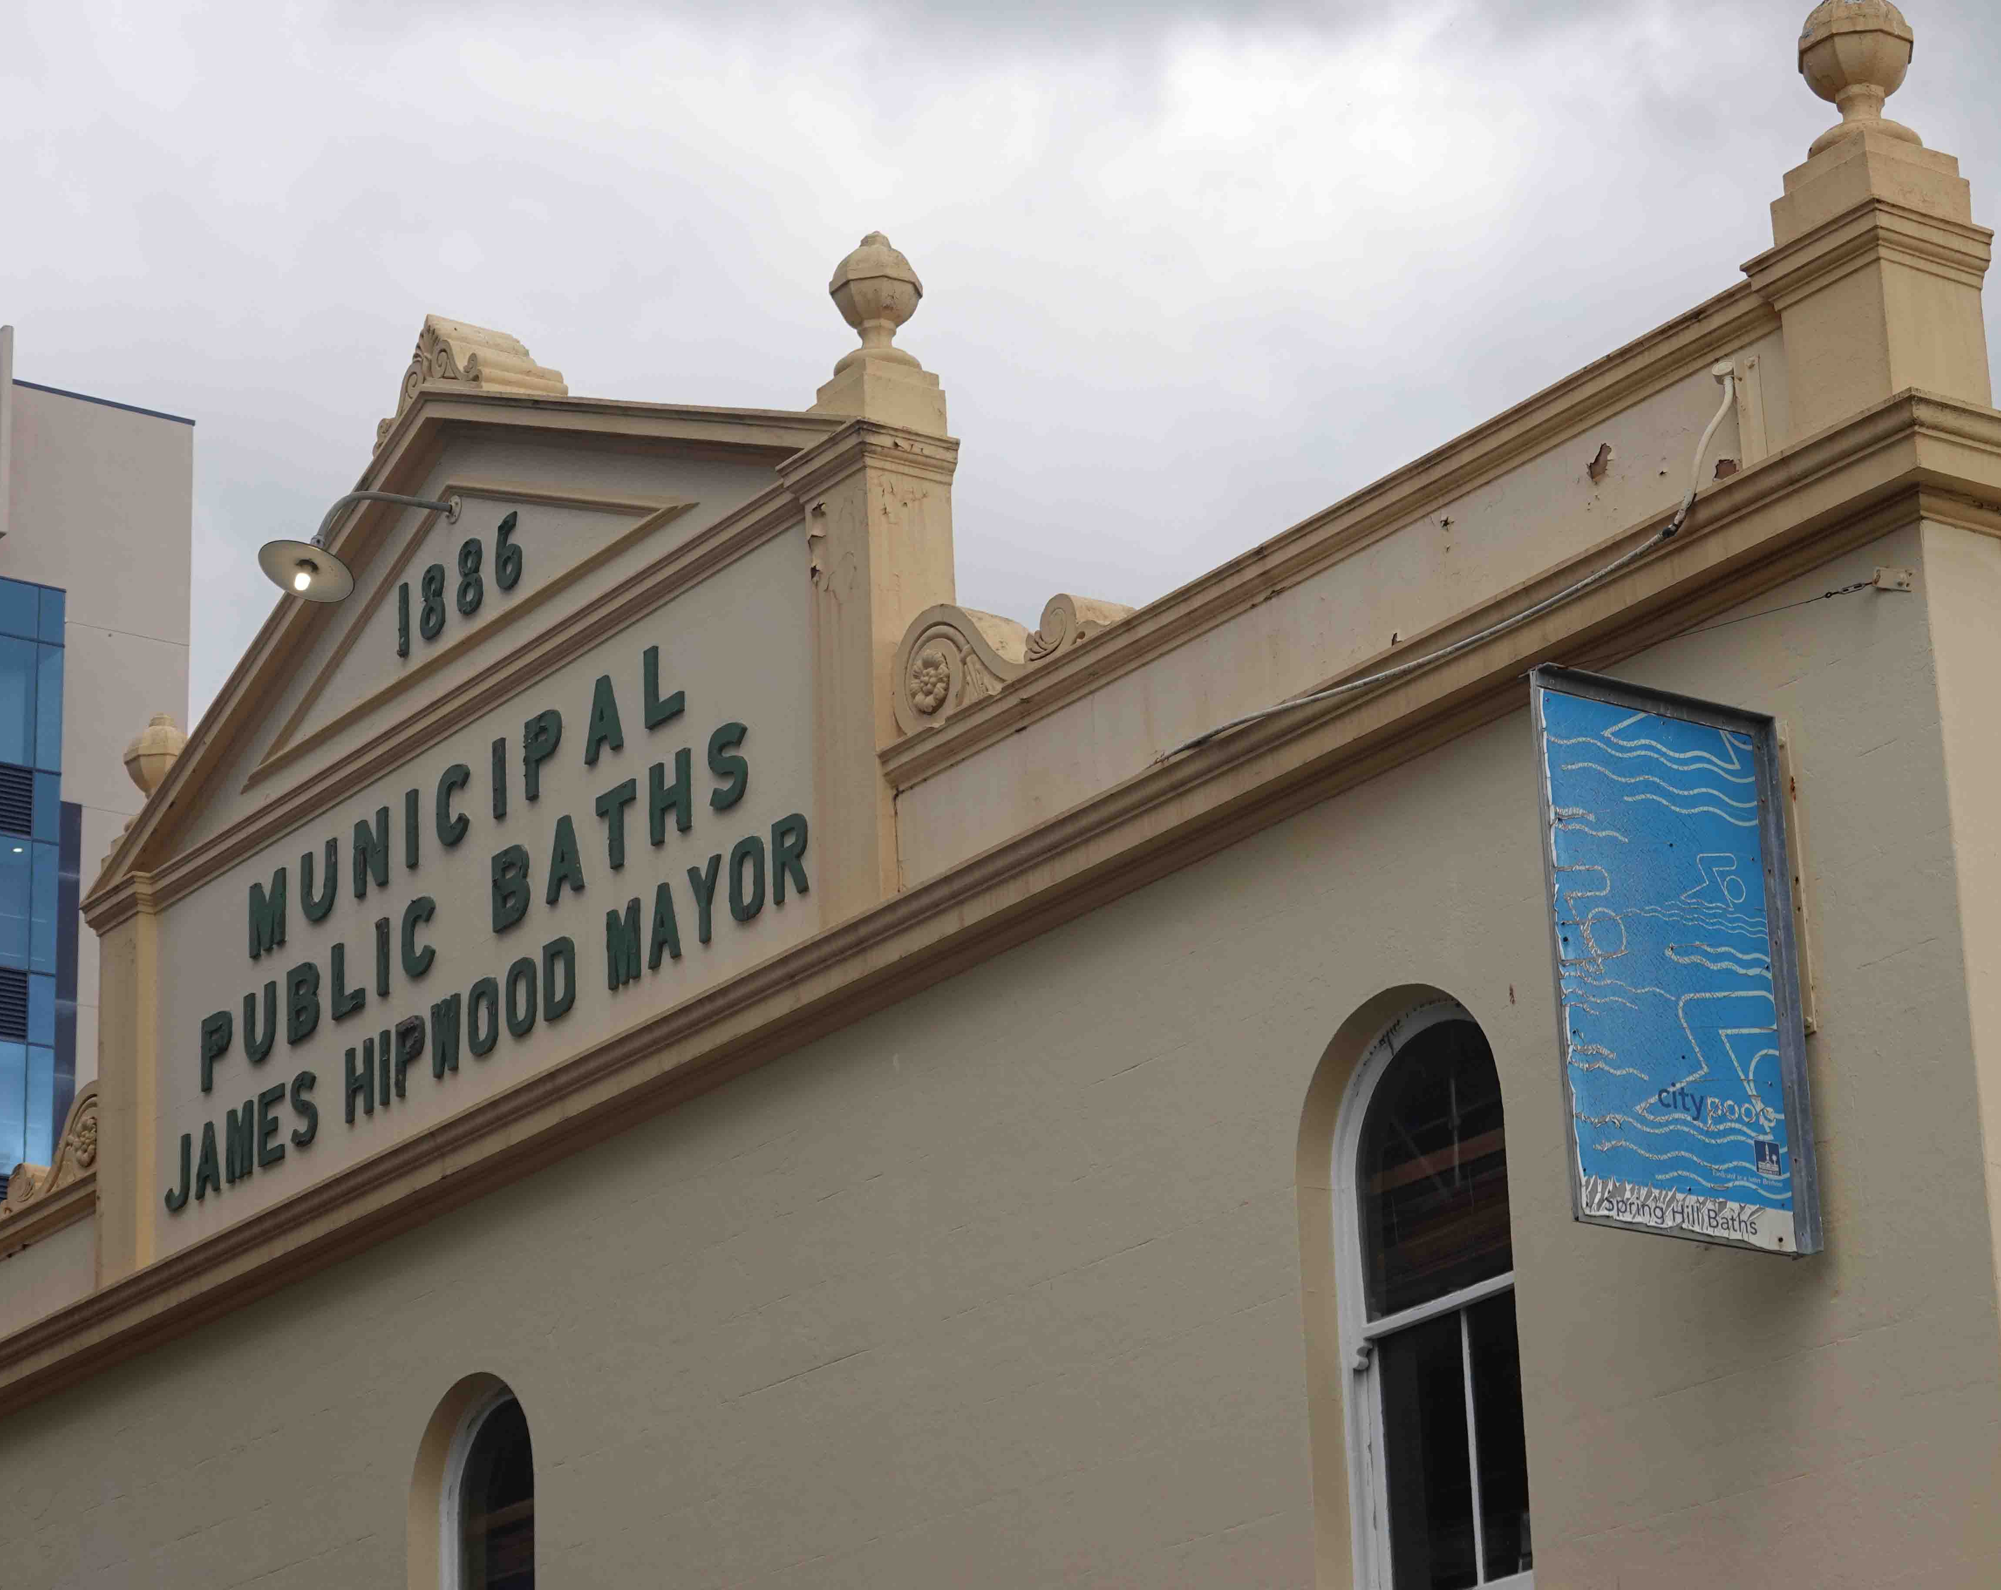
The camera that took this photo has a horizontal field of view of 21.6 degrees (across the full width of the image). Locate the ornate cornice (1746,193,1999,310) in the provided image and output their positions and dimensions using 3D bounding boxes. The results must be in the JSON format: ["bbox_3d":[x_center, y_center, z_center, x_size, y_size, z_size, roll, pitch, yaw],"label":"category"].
[{"bbox_3d":[2.445,-1.429,14.710,0.456,0.204,0.541,11,-23,-33],"label":"ornate cornice"}]

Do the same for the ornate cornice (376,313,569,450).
[{"bbox_3d":[-2.173,-1.689,21.498,0.393,0.519,0.918,11,-23,-33],"label":"ornate cornice"}]

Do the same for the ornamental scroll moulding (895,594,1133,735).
[{"bbox_3d":[0.111,-0.546,17.942,0.240,0.461,1.406,11,-23,-33],"label":"ornamental scroll moulding"}]

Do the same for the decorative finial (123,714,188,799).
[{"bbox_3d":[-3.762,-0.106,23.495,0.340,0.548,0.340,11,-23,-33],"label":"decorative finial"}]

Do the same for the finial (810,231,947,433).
[{"bbox_3d":[-0.442,-1.647,18.983,0.359,0.858,0.383,11,-23,-33],"label":"finial"}]

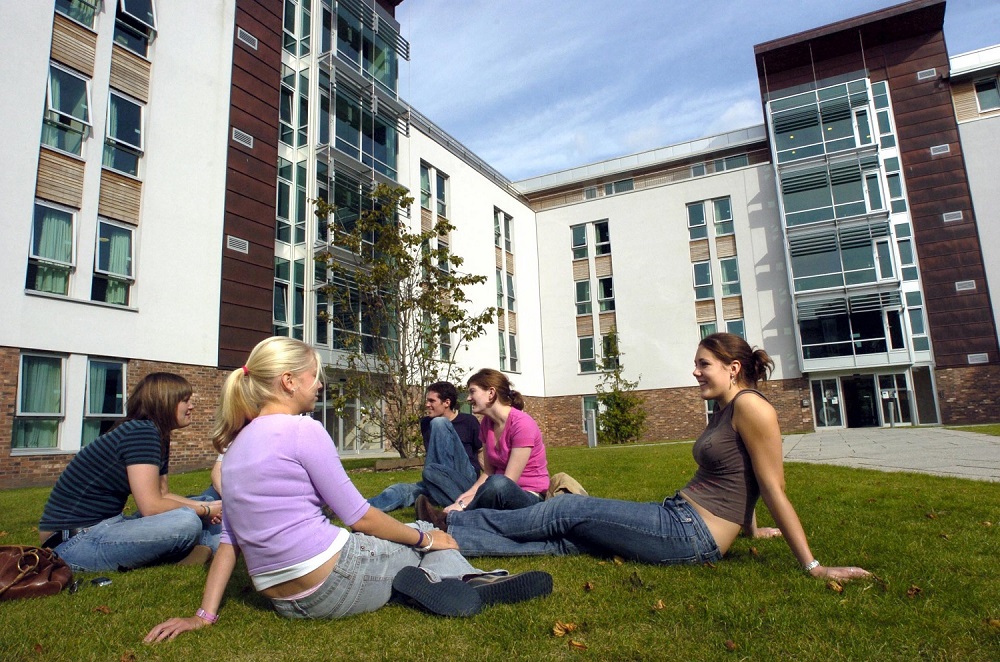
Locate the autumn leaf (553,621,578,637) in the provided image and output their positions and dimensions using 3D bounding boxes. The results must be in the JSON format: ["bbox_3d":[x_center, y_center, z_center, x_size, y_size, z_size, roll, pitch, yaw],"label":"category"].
[{"bbox_3d":[0.161,0.731,1.430,0.065,0.030,0.050,-2,-10,0],"label":"autumn leaf"}]

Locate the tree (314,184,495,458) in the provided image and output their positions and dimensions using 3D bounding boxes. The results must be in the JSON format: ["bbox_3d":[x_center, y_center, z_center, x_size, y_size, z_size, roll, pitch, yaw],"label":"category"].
[{"bbox_3d":[-1.792,-0.281,10.768,3.250,5.200,3.200,-2,-10,0],"label":"tree"}]

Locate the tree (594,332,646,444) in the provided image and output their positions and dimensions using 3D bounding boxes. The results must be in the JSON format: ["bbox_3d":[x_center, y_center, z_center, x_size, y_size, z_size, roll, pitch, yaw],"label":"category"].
[{"bbox_3d":[5.061,2.310,24.741,2.150,4.900,2.150,-2,-10,0],"label":"tree"}]

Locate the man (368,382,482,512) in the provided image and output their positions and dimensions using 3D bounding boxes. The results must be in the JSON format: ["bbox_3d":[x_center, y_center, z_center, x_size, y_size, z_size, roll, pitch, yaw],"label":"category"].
[{"bbox_3d":[-0.512,0.761,3.930,0.880,0.870,0.600,6,-13,-37],"label":"man"}]

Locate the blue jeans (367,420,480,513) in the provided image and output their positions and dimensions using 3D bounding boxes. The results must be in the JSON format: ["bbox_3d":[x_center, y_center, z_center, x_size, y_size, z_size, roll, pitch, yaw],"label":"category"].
[{"bbox_3d":[-0.516,0.873,3.876,0.820,0.600,0.550,6,-13,-37],"label":"blue jeans"}]

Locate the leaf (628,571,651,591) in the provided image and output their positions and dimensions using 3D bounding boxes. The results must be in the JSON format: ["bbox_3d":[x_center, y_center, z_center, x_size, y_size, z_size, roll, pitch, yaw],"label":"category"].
[{"bbox_3d":[0.433,0.780,1.820,0.060,0.040,0.055,-2,-10,0],"label":"leaf"}]

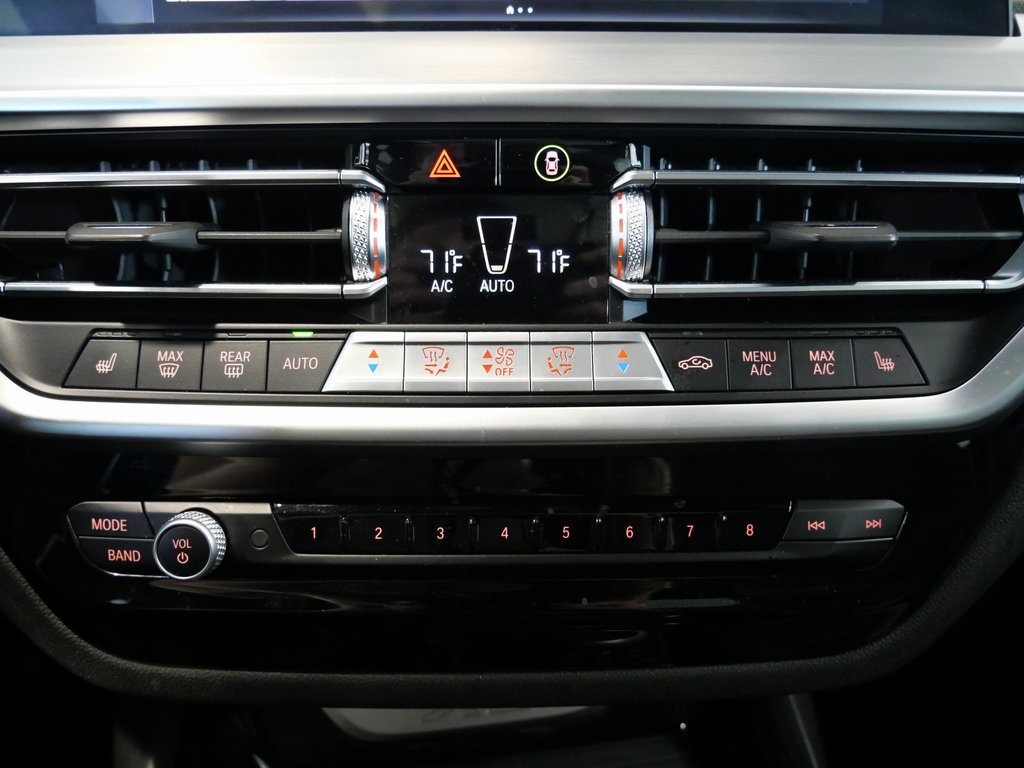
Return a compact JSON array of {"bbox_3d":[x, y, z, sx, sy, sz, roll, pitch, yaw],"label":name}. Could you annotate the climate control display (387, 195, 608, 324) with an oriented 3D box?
[{"bbox_3d":[-0.004,-0.034,0.212,0.060,0.035,0.010,0,0,0],"label":"climate control display"}]

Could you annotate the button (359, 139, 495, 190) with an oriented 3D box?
[{"bbox_3d":[-0.023,-0.059,0.214,0.037,0.013,0.012,0,2,0],"label":"button"}]

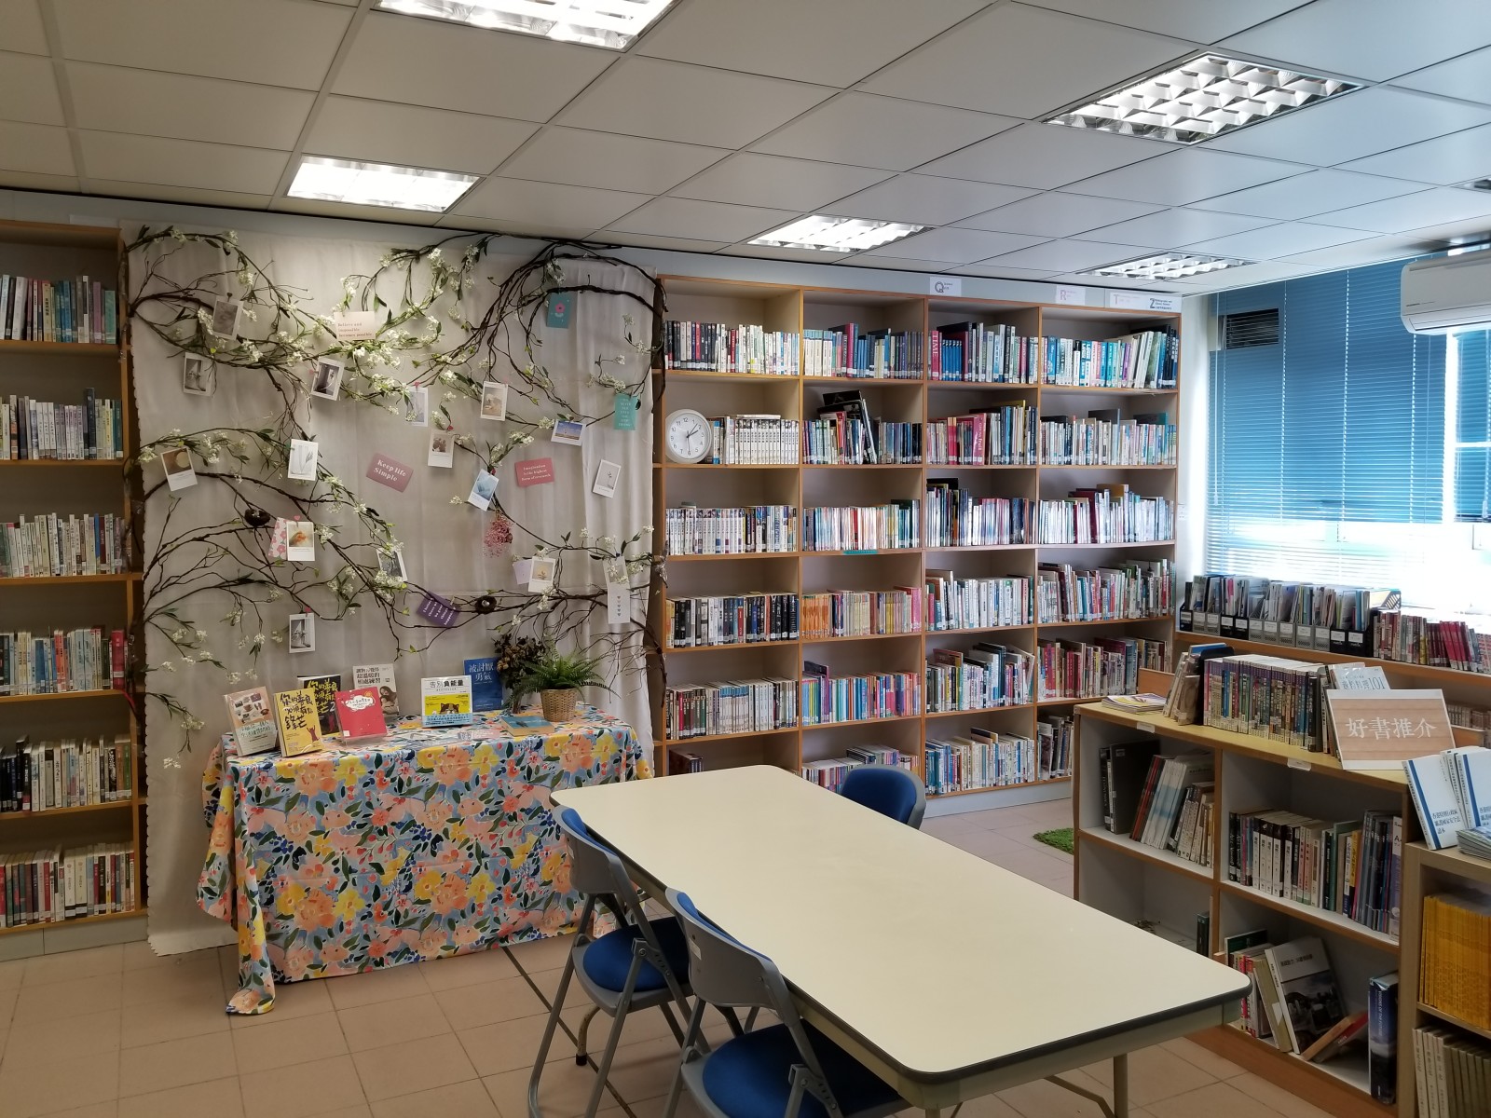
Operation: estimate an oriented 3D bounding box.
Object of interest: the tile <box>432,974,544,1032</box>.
[{"bbox_3d":[-0.821,1.438,3.636,0.303,0.010,0.303,-3,5,-26],"label":"tile"}]

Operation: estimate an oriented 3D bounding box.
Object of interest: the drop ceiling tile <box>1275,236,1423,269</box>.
[{"bbox_3d":[2.753,-1.377,5.003,0.470,0.015,0.600,-2,5,-26],"label":"drop ceiling tile"}]

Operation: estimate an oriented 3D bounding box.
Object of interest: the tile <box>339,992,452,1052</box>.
[{"bbox_3d":[-1.090,1.439,3.472,0.300,0.010,0.300,-2,4,-24],"label":"tile"}]

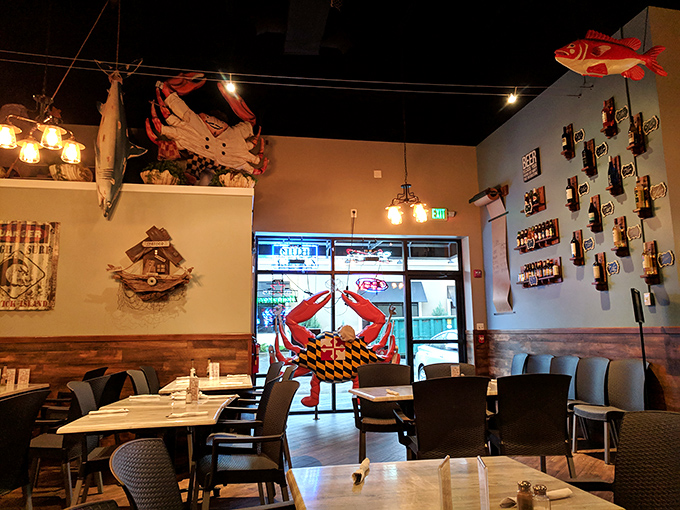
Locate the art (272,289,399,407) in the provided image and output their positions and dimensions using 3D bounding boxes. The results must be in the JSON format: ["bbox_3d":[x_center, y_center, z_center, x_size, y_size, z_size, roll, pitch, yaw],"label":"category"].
[{"bbox_3d":[-0.052,1.331,7.409,1.860,1.700,0.300,1,-9,-10],"label":"art"}]

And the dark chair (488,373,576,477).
[{"bbox_3d":[1.272,1.278,3.565,0.580,0.917,0.600,1,-9,-10],"label":"dark chair"}]

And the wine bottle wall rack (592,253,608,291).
[{"bbox_3d":[2.869,0.185,5.650,0.105,0.420,0.125,1,-9,-10],"label":"wine bottle wall rack"}]

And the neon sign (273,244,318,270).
[{"bbox_3d":[-0.684,0.009,7.893,0.730,0.420,0.090,1,-9,-10],"label":"neon sign"}]

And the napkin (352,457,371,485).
[{"bbox_3d":[0.070,0.662,1.573,0.042,0.040,0.205,-3,-9,13],"label":"napkin"}]

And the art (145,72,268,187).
[{"bbox_3d":[-1.646,-1.510,6.414,1.470,1.480,0.500,1,-9,-10],"label":"art"}]

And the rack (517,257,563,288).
[{"bbox_3d":[2.657,0.235,6.895,0.120,0.340,0.930,1,-9,-11],"label":"rack"}]

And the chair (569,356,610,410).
[{"bbox_3d":[2.480,1.542,5.395,0.570,0.907,0.525,1,-9,-10],"label":"chair"}]

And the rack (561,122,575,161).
[{"bbox_3d":[2.727,-1.350,6.113,0.118,0.430,0.120,1,-9,-10],"label":"rack"}]

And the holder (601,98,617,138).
[{"bbox_3d":[2.802,-1.436,5.372,0.098,0.415,0.145,1,-9,-10],"label":"holder"}]

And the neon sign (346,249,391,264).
[{"bbox_3d":[0.454,0.023,8.100,0.730,0.270,0.090,1,-9,-10],"label":"neon sign"}]

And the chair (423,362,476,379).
[{"bbox_3d":[1.080,1.437,4.502,0.560,0.900,0.580,1,-9,-10],"label":"chair"}]

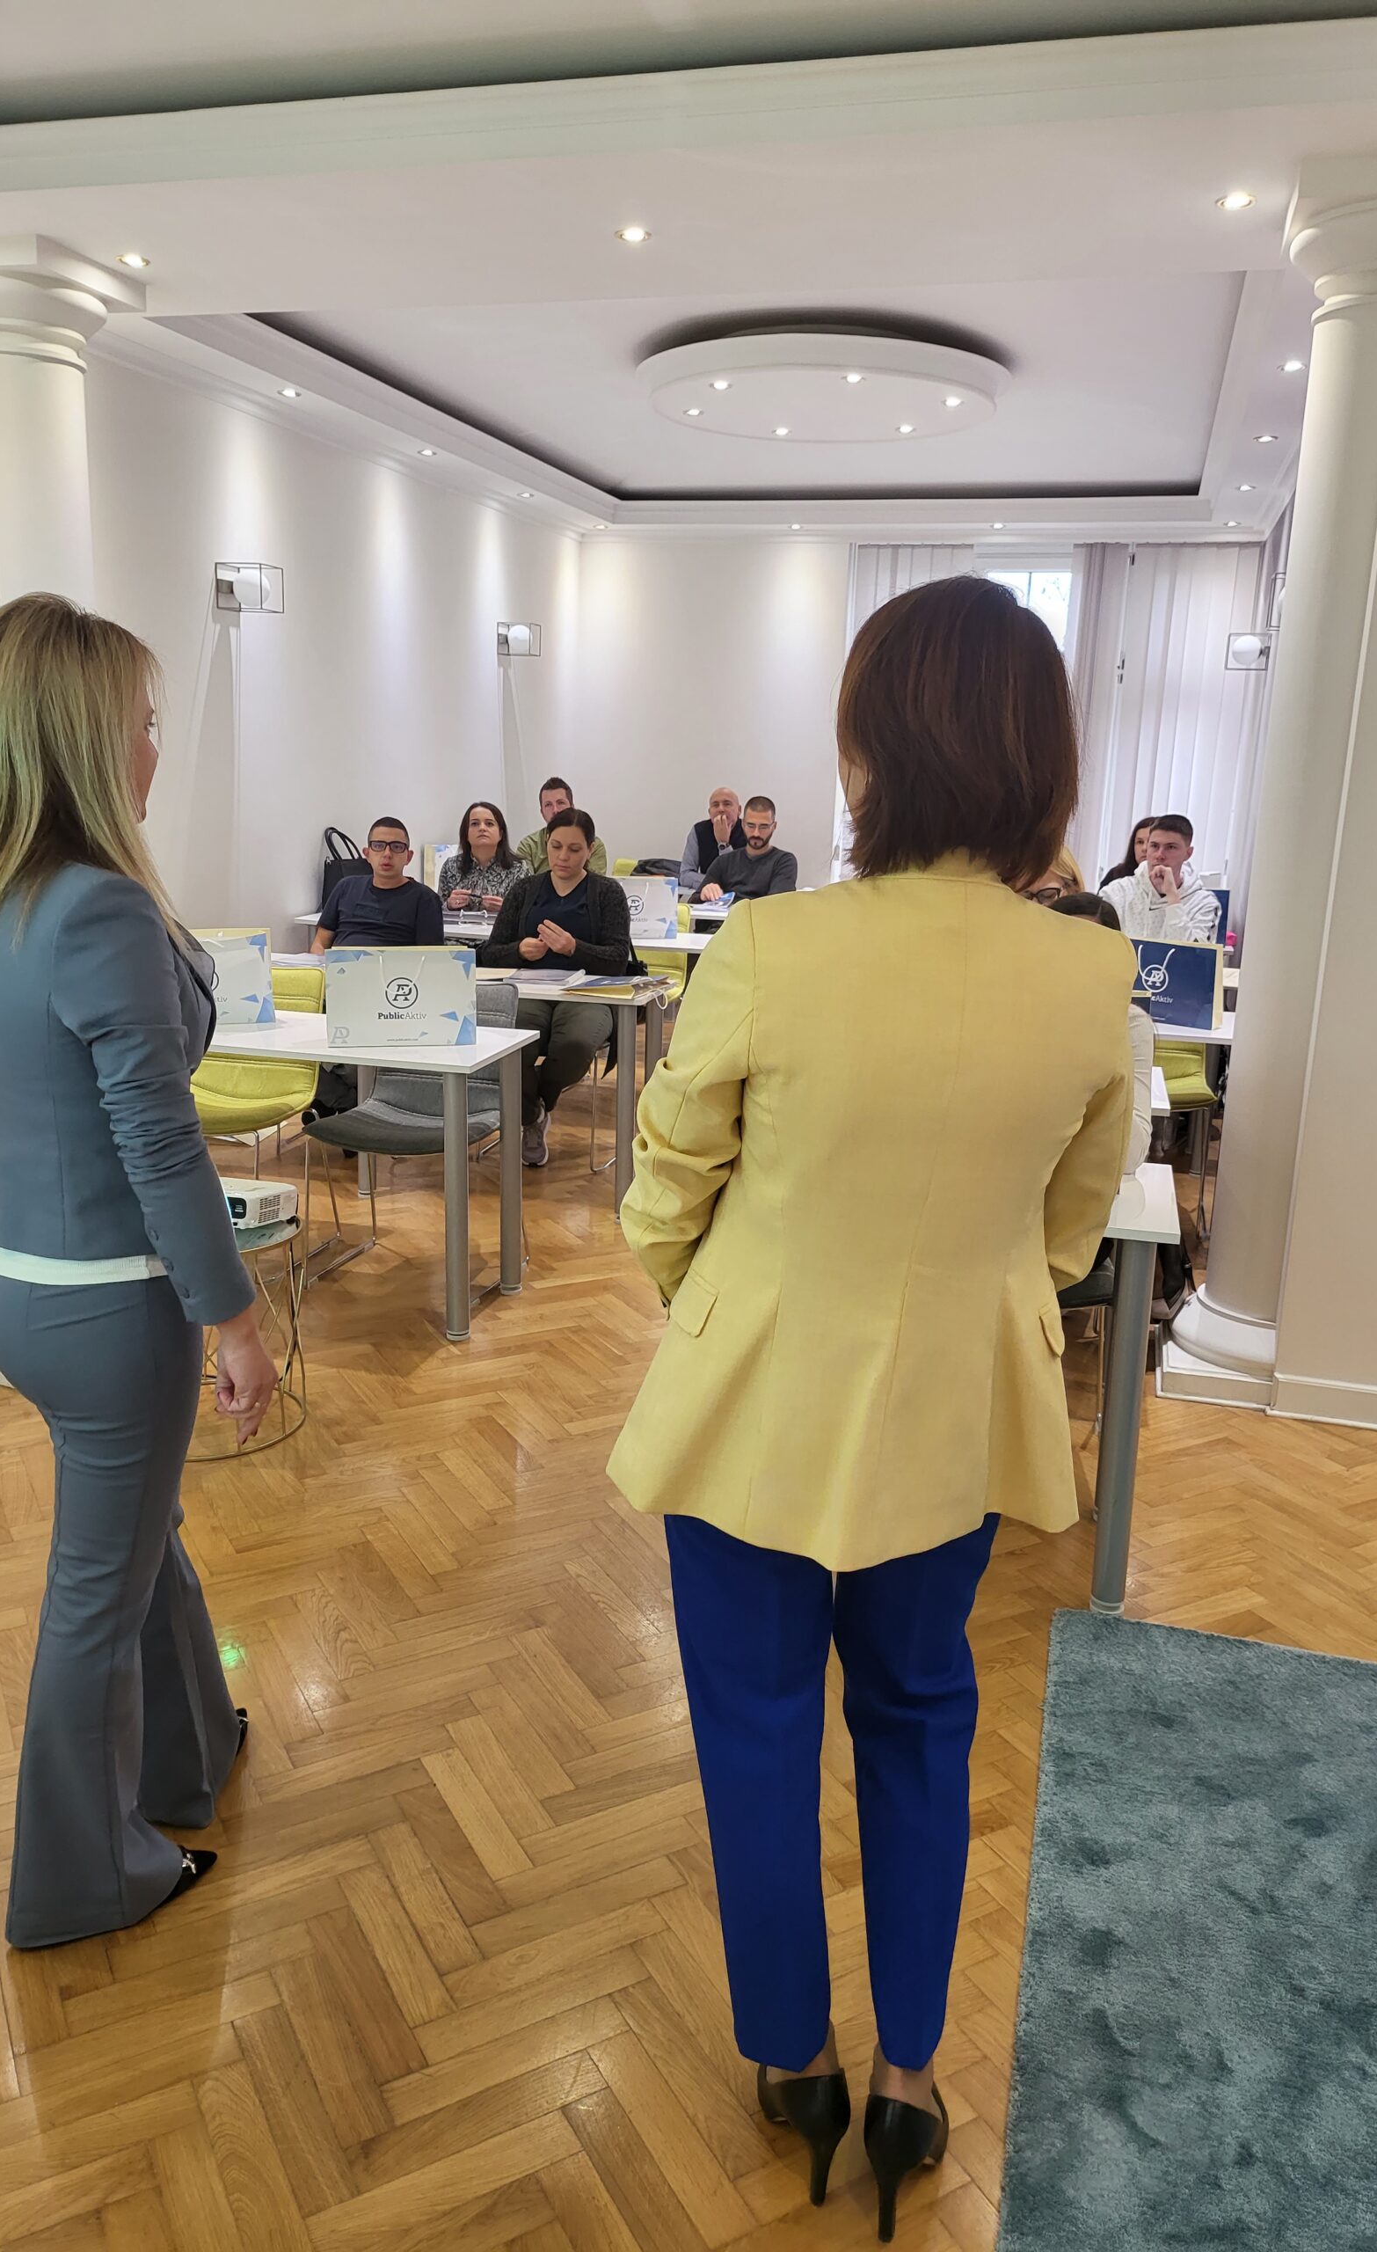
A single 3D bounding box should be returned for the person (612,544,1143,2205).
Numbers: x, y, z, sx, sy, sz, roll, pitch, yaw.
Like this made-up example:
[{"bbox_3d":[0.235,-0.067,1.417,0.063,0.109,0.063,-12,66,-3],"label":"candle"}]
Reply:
[{"bbox_3d":[0.178,0.333,1.628,0.510,1.700,0.400,4,14,7],"label":"person"}]

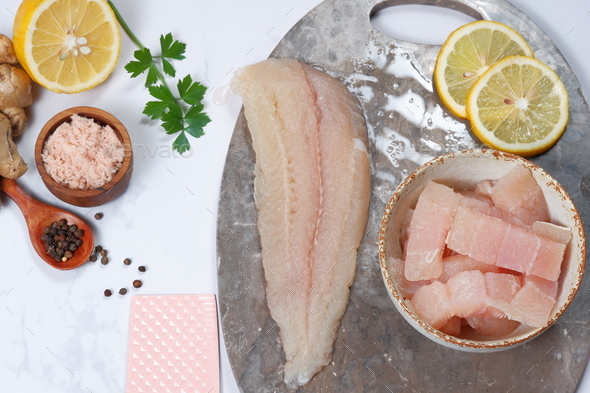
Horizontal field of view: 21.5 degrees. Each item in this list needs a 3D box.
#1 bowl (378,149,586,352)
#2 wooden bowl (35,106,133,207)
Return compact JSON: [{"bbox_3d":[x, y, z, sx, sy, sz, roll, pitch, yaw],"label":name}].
[{"bbox_3d":[0.114,0.039,0.970,0.125,0.056,0.125,0,73,0],"label":"bowl"},{"bbox_3d":[-0.135,-0.024,1.008,0.062,0.035,0.062,0,73,0],"label":"wooden bowl"}]

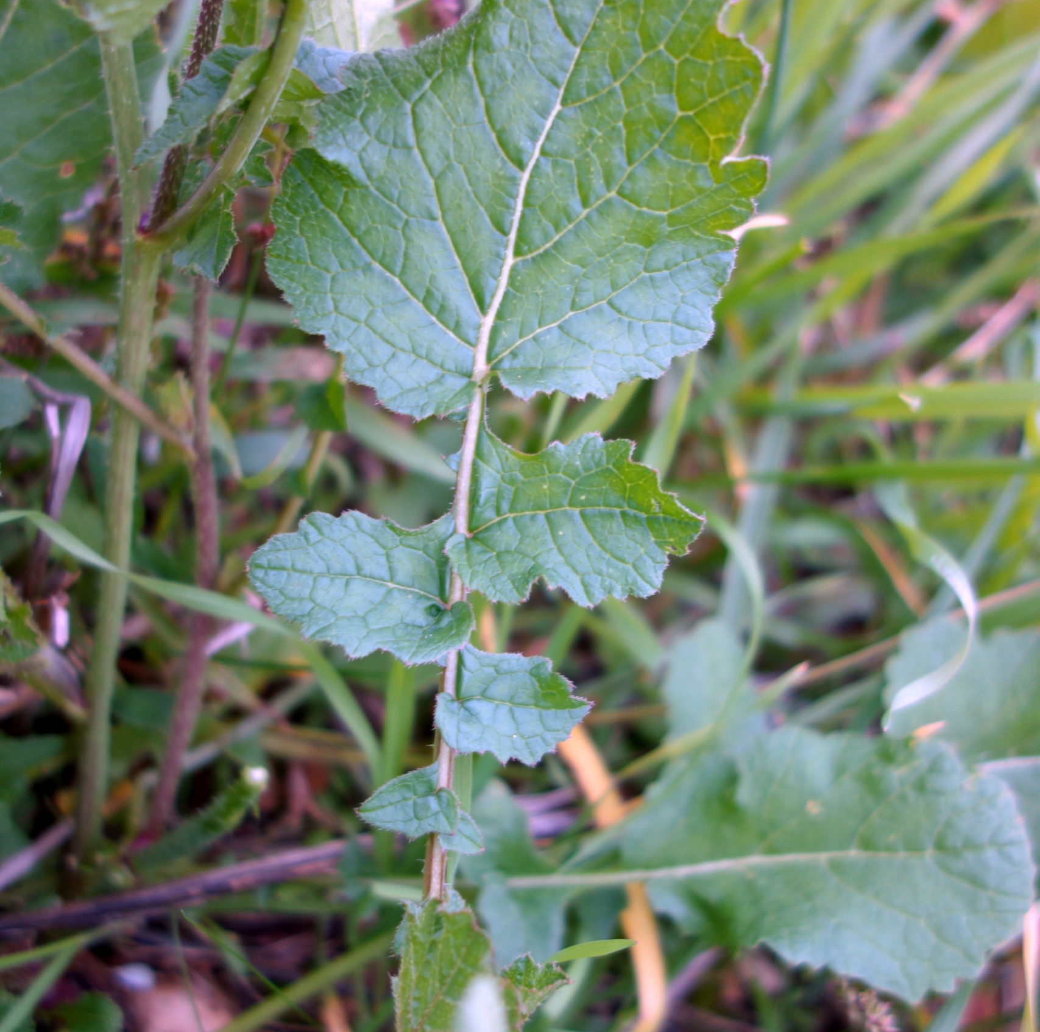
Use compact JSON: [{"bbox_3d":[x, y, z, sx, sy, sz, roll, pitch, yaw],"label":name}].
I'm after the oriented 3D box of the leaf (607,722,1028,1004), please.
[{"bbox_3d":[0.085,0.097,0.345,0.115,0.020,0.074,-2,57,-5],"label":"leaf"}]

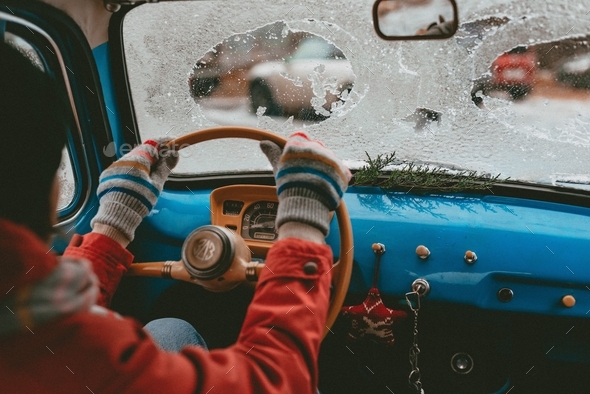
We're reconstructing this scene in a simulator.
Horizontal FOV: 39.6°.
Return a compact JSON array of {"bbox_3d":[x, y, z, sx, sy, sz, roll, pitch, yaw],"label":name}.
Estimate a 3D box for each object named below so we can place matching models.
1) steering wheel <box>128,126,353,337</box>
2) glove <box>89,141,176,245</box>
[{"bbox_3d":[-0.112,0.083,1.181,0.395,0.395,0.090,3,-14,16],"label":"steering wheel"},{"bbox_3d":[-0.235,-0.011,1.205,0.100,0.080,0.155,10,57,21],"label":"glove"}]

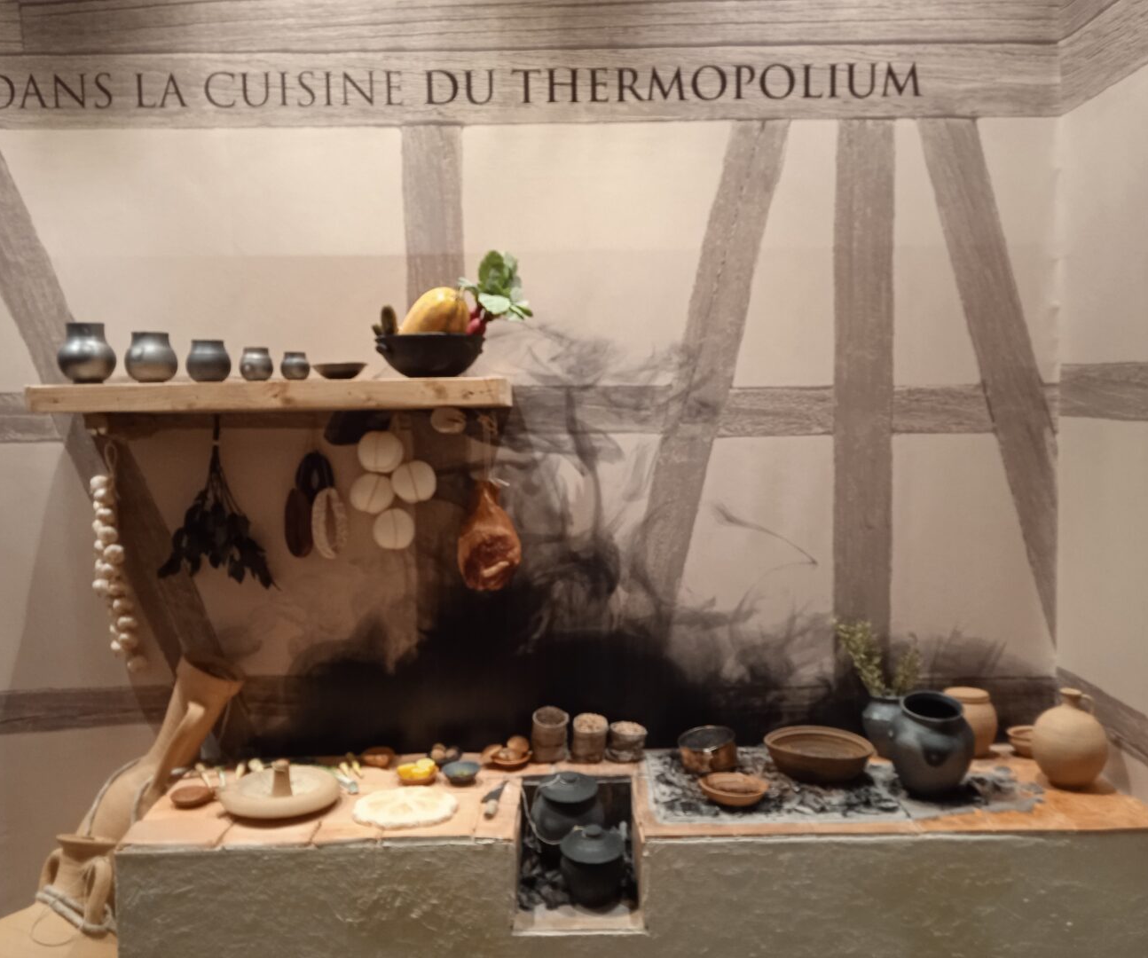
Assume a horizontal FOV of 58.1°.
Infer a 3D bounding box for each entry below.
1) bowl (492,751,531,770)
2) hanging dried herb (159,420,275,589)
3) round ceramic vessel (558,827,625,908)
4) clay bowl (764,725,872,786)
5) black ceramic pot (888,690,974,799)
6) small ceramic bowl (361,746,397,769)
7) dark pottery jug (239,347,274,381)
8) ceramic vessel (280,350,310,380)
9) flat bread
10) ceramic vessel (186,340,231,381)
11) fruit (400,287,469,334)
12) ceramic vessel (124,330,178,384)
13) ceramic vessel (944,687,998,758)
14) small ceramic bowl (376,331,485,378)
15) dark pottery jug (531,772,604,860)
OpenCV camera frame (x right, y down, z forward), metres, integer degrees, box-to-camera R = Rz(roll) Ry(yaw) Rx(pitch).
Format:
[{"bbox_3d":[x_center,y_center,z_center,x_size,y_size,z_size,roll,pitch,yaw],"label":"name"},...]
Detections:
[{"bbox_3d":[-0.155,0.698,2.570,0.101,0.027,0.101,-1,5,0],"label":"bowl"},{"bbox_3d":[-0.968,0.069,2.804,0.315,0.455,0.170,-1,5,-1],"label":"hanging dried herb"},{"bbox_3d":[0.046,0.937,2.517,0.159,0.179,0.159,-1,5,0],"label":"round ceramic vessel"},{"bbox_3d":[0.589,0.672,2.487,0.262,0.072,0.262,-1,5,1],"label":"clay bowl"},{"bbox_3d":[0.804,0.603,2.330,0.180,0.213,0.180,1,9,1],"label":"black ceramic pot"},{"bbox_3d":[-0.494,0.706,2.621,0.088,0.037,0.088,-1,5,0],"label":"small ceramic bowl"},{"bbox_3d":[-0.752,-0.271,2.450,0.080,0.081,0.080,2,6,31],"label":"dark pottery jug"},{"bbox_3d":[-0.661,-0.270,2.450,0.069,0.070,0.069,-1,5,1],"label":"ceramic vessel"},{"bbox_3d":[-0.383,0.738,2.343,0.235,0.020,0.210,-1,5,1],"label":"flat bread"},{"bbox_3d":[-0.865,-0.278,2.447,0.105,0.103,0.105,-1,5,1],"label":"ceramic vessel"},{"bbox_3d":[-0.330,-0.384,2.430,0.175,0.145,0.140,-1,5,1],"label":"fruit"},{"bbox_3d":[-1.003,-0.289,2.450,0.117,0.124,0.117,-1,5,0],"label":"ceramic vessel"},{"bbox_3d":[1.101,0.683,2.899,0.162,0.166,0.162,-1,5,0],"label":"ceramic vessel"},{"bbox_3d":[-0.340,-0.290,2.439,0.257,0.106,0.242,-1,5,0],"label":"small ceramic bowl"},{"bbox_3d":[-0.016,0.864,2.666,0.189,0.206,0.189,-1,5,-1],"label":"dark pottery jug"}]

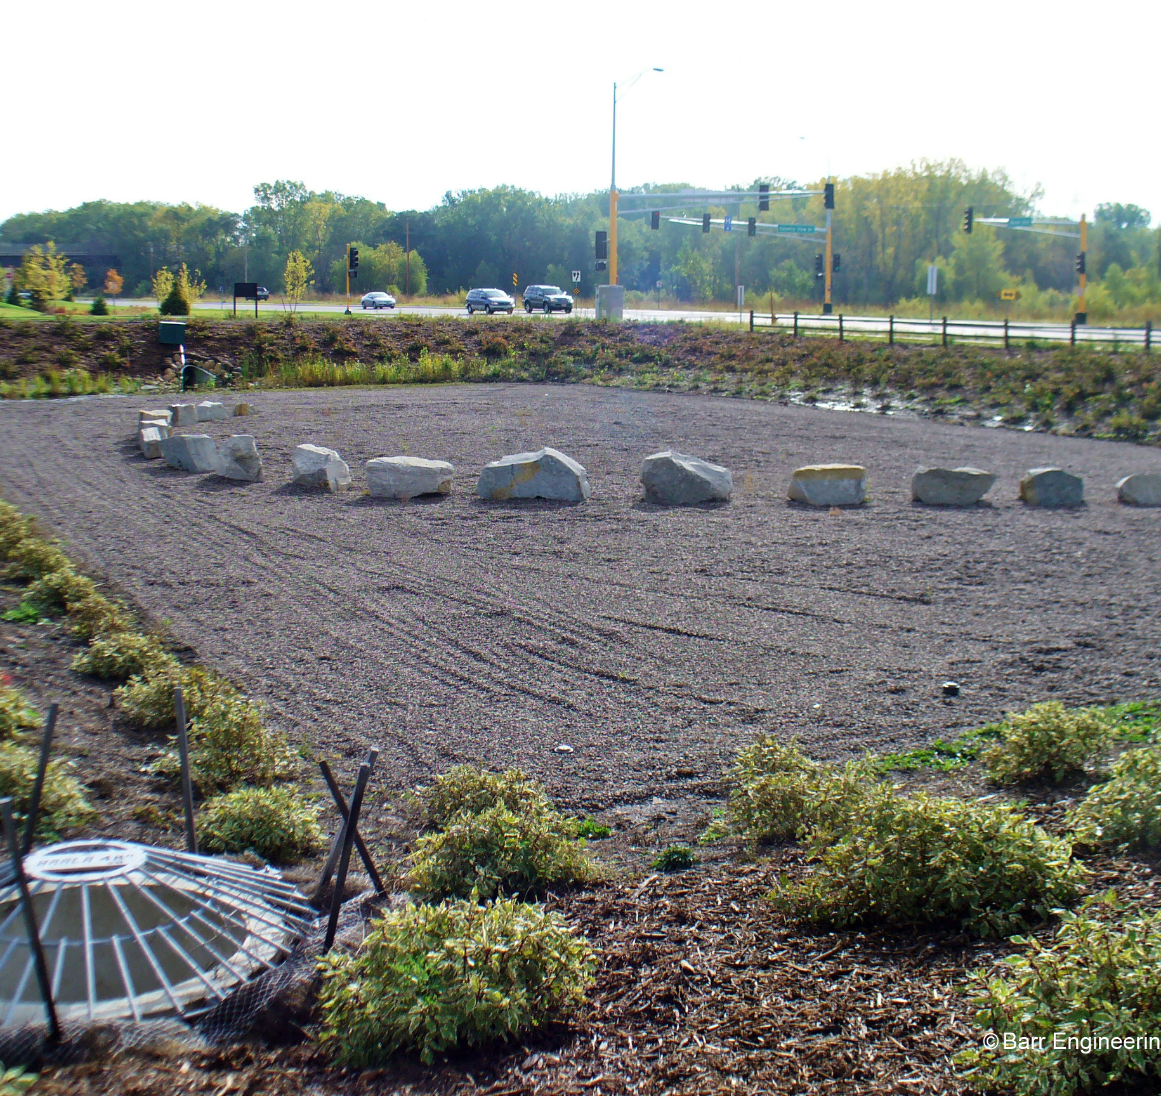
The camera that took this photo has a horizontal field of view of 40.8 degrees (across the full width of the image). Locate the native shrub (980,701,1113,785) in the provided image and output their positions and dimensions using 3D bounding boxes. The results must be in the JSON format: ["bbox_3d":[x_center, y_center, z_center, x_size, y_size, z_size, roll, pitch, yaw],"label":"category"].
[{"bbox_3d":[2.833,1.184,9.500,0.810,0.490,0.780,0,9,0],"label":"native shrub"}]

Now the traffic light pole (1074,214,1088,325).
[{"bbox_3d":[26.952,-14.968,84.000,0.620,6.000,0.620,3,10,17],"label":"traffic light pole"}]

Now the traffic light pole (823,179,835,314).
[{"bbox_3d":[16.374,-19.912,103.000,0.580,8.950,0.580,0,9,0],"label":"traffic light pole"}]

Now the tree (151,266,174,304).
[{"bbox_3d":[-32.101,-19.953,120.000,1.880,3.350,1.850,0,9,0],"label":"tree"}]

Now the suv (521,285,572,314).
[{"bbox_3d":[-2.089,-16.056,101.000,1.840,1.770,4.600,-4,10,-23],"label":"suv"}]

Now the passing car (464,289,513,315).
[{"bbox_3d":[-6.043,-16.419,104.000,1.860,1.730,4.930,-4,10,-26],"label":"passing car"}]

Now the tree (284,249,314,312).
[{"bbox_3d":[-16.428,-15.577,91.000,1.750,3.650,1.700,0,9,0],"label":"tree"}]

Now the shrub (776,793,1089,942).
[{"bbox_3d":[1.400,1.232,6.370,1.234,0.468,0.839,2,10,13],"label":"shrub"}]

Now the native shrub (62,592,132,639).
[{"bbox_3d":[-3.795,0.512,12.274,0.524,0.335,0.497,-3,10,-17],"label":"native shrub"}]

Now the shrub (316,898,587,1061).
[{"bbox_3d":[-0.408,1.417,5.100,0.910,0.440,0.860,0,9,0],"label":"shrub"}]

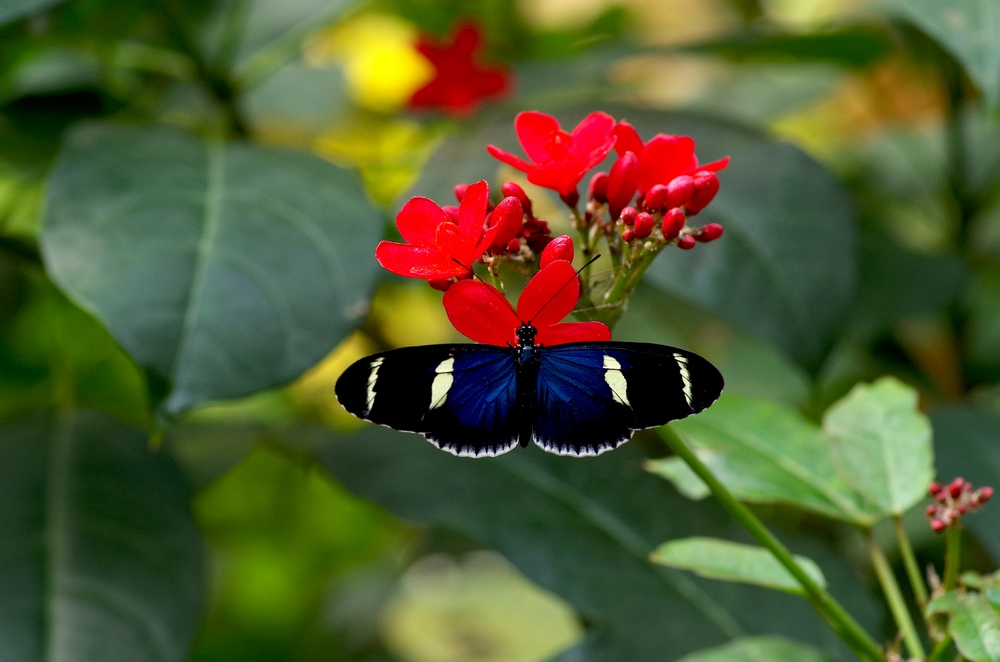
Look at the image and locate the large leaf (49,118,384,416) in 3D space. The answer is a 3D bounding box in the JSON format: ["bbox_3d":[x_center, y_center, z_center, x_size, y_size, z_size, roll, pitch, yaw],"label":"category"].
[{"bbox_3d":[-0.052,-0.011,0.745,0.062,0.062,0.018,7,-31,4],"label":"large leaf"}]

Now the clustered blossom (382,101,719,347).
[{"bbox_3d":[0.008,-0.017,0.668,0.057,0.042,0.046,1,10,6],"label":"clustered blossom"}]

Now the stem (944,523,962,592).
[{"bbox_3d":[0.076,0.038,0.695,0.003,0.012,0.003,8,6,0],"label":"stem"}]

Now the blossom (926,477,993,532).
[{"bbox_3d":[0.077,0.029,0.695,0.011,0.010,0.011,0,10,0],"label":"blossom"}]

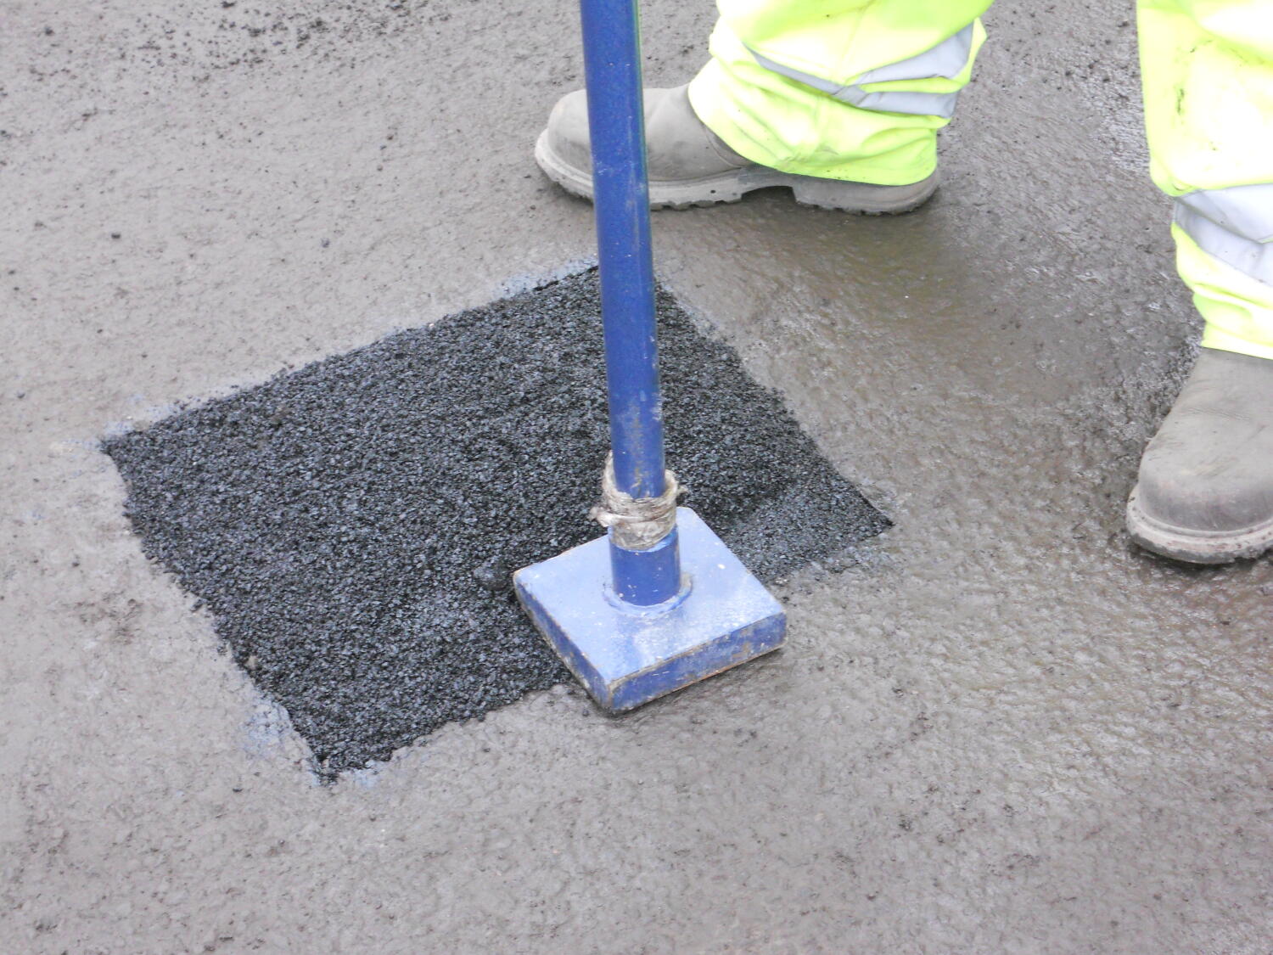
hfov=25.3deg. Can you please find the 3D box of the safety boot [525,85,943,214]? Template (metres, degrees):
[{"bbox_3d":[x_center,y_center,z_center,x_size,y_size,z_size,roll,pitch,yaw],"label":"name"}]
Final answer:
[{"bbox_3d":[0.067,-0.303,2.118,0.316,0.185,0.113,6,39,16],"label":"safety boot"}]

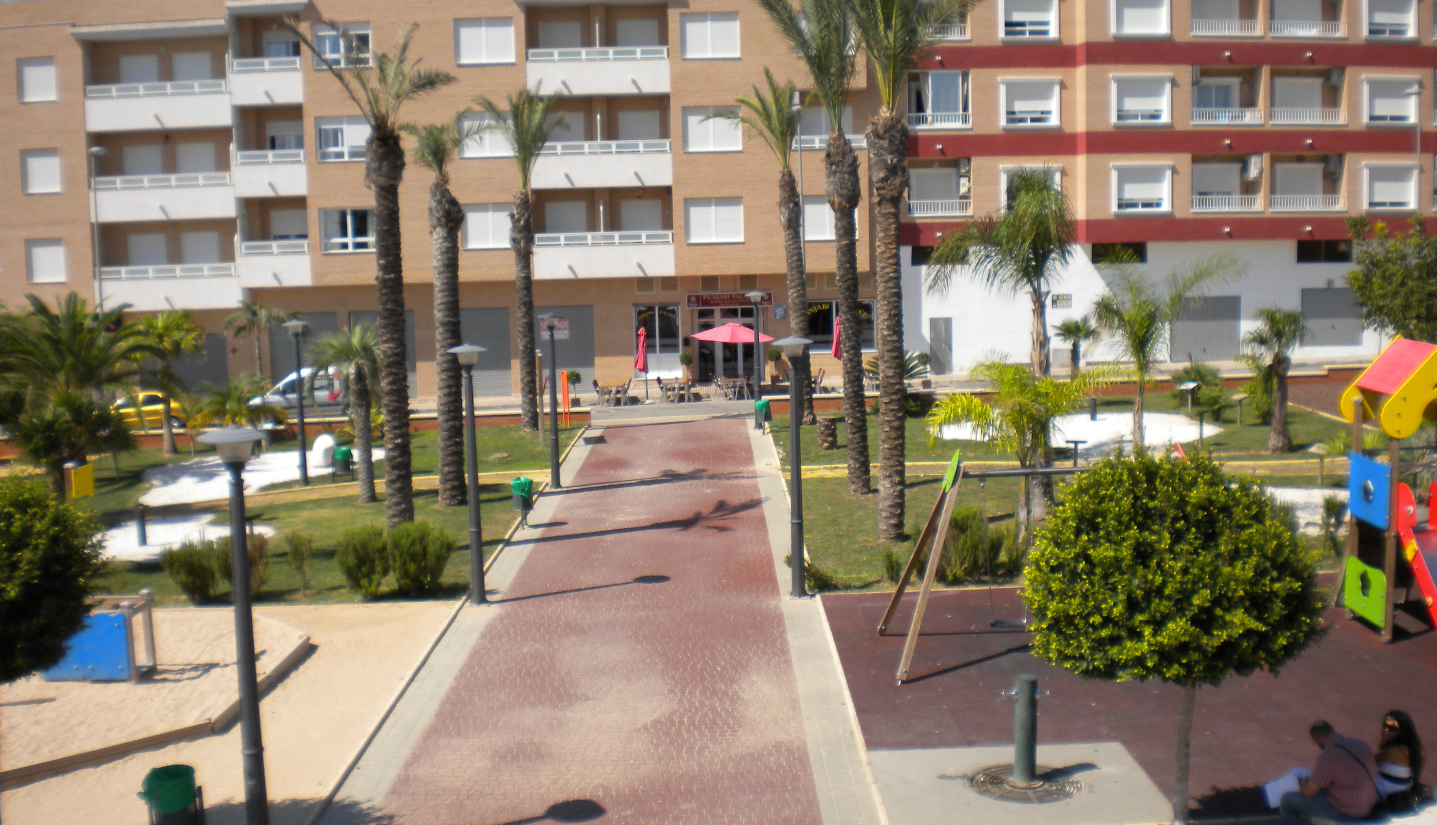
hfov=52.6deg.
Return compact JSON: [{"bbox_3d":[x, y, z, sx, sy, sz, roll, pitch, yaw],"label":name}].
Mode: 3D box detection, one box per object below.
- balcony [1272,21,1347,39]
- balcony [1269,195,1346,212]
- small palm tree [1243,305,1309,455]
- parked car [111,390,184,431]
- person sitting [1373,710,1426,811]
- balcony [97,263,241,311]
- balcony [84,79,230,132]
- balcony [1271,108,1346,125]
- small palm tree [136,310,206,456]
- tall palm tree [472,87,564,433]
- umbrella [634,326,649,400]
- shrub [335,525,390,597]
[{"bbox_3d":[20.250,-13.256,50.594,2.620,0.600,1.000,-2,7,-6],"label":"balcony"},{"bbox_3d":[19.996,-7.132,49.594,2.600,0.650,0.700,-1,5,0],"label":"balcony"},{"bbox_3d":[12.761,-0.746,33.239,1.500,3.300,1.500,-1,7,0],"label":"small palm tree"},{"bbox_3d":[-18.224,0.001,44.459,3.800,1.370,1.650,-1,5,0],"label":"parked car"},{"bbox_3d":[5.503,3.027,12.075,0.750,1.180,0.500,4,8,38],"label":"person sitting"},{"bbox_3d":[-18.041,-4.180,48.340,4.800,1.480,1.300,-1,6,0],"label":"balcony"},{"bbox_3d":[-18.378,-10.137,48.266,4.765,1.564,1.300,-1,7,-1],"label":"balcony"},{"bbox_3d":[20.269,-10.275,50.594,2.620,0.580,1.000,-2,7,-6],"label":"balcony"},{"bbox_3d":[-13.980,-0.776,36.920,1.900,3.665,1.900,-1,6,0],"label":"small palm tree"},{"bbox_3d":[-5.219,-4.031,39.082,2.448,9.255,2.448,-1,7,0],"label":"tall palm tree"},{"bbox_3d":[-2.251,-1.533,45.964,0.460,2.334,0.460,-1,6,0],"label":"umbrella"},{"bbox_3d":[-5.331,2.224,21.900,0.820,1.020,0.820,-1,5,0],"label":"shrub"}]

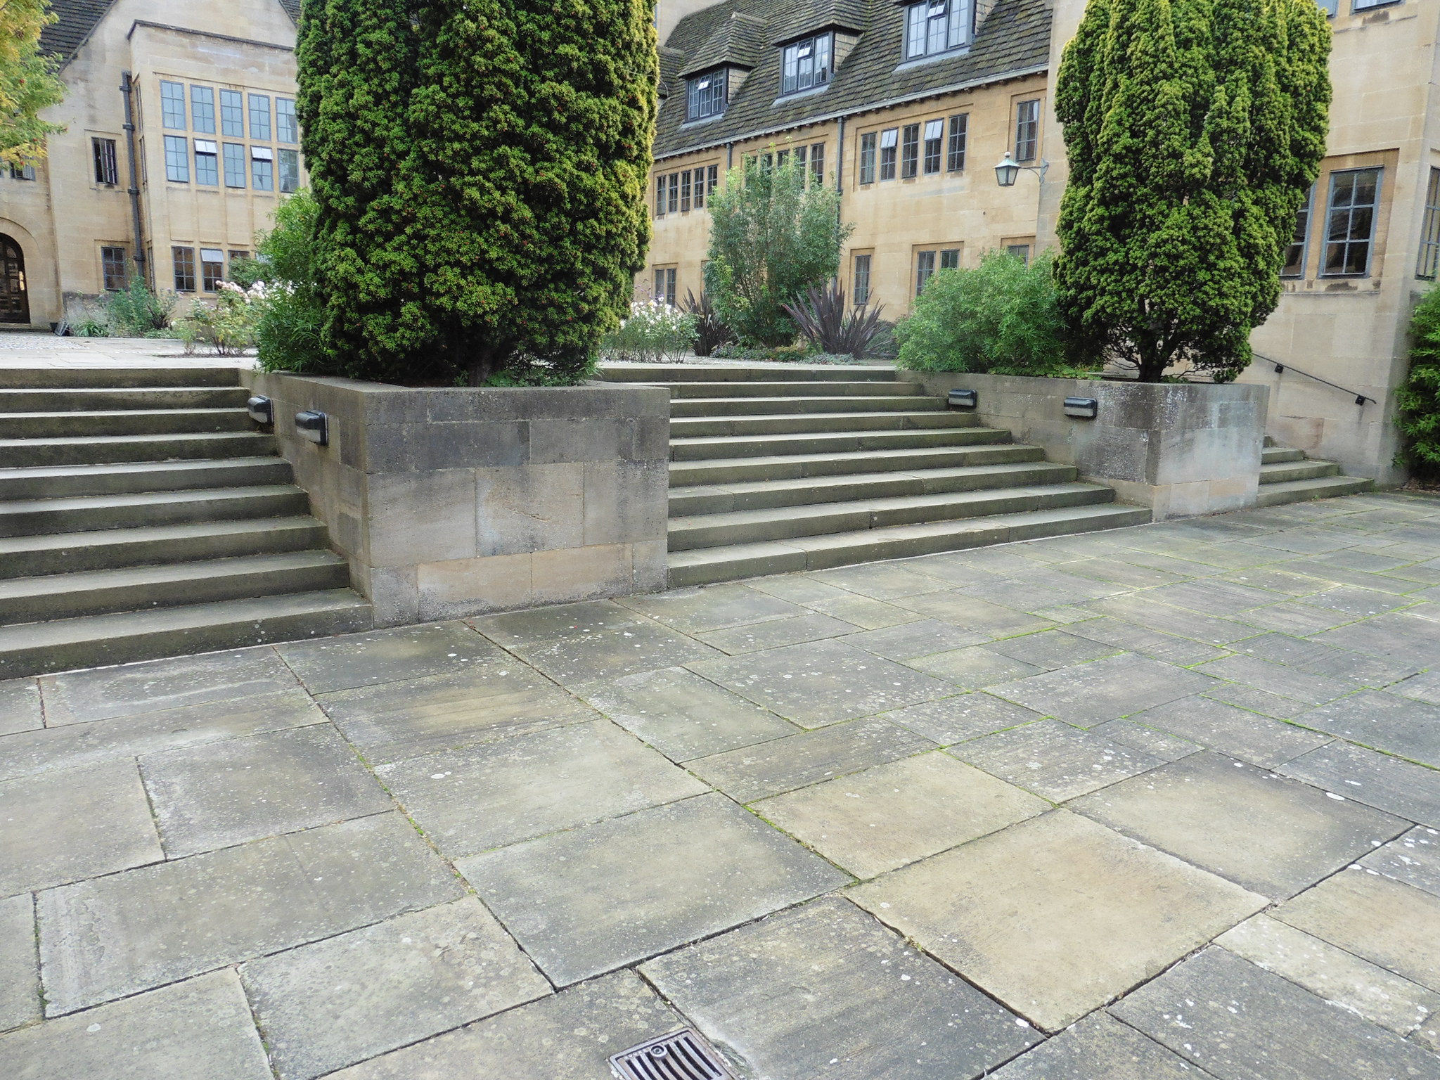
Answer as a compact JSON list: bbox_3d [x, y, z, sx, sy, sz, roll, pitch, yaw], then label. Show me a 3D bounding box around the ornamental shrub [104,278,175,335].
[{"bbox_3d":[-15.249,-6.132,26.228,1.750,1.500,1.400,-5,13,-29],"label":"ornamental shrub"}]

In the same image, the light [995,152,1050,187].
[{"bbox_3d":[4.618,-5.678,15.294,0.830,0.550,0.380,4,12,10],"label":"light"}]

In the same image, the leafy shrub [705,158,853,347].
[{"bbox_3d":[1.365,-6.628,23.068,3.150,4.200,2.800,2,11,3],"label":"leafy shrub"}]

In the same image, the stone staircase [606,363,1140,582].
[{"bbox_3d":[0.851,-0.863,9.190,5.342,1.248,3.604,-6,14,-34],"label":"stone staircase"}]

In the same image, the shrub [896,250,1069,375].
[{"bbox_3d":[3.211,-2.704,11.850,2.200,1.500,2.000,5,12,14],"label":"shrub"}]

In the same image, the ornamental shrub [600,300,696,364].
[{"bbox_3d":[-0.965,-2.691,12.877,1.350,0.820,1.150,1,11,-4],"label":"ornamental shrub"}]

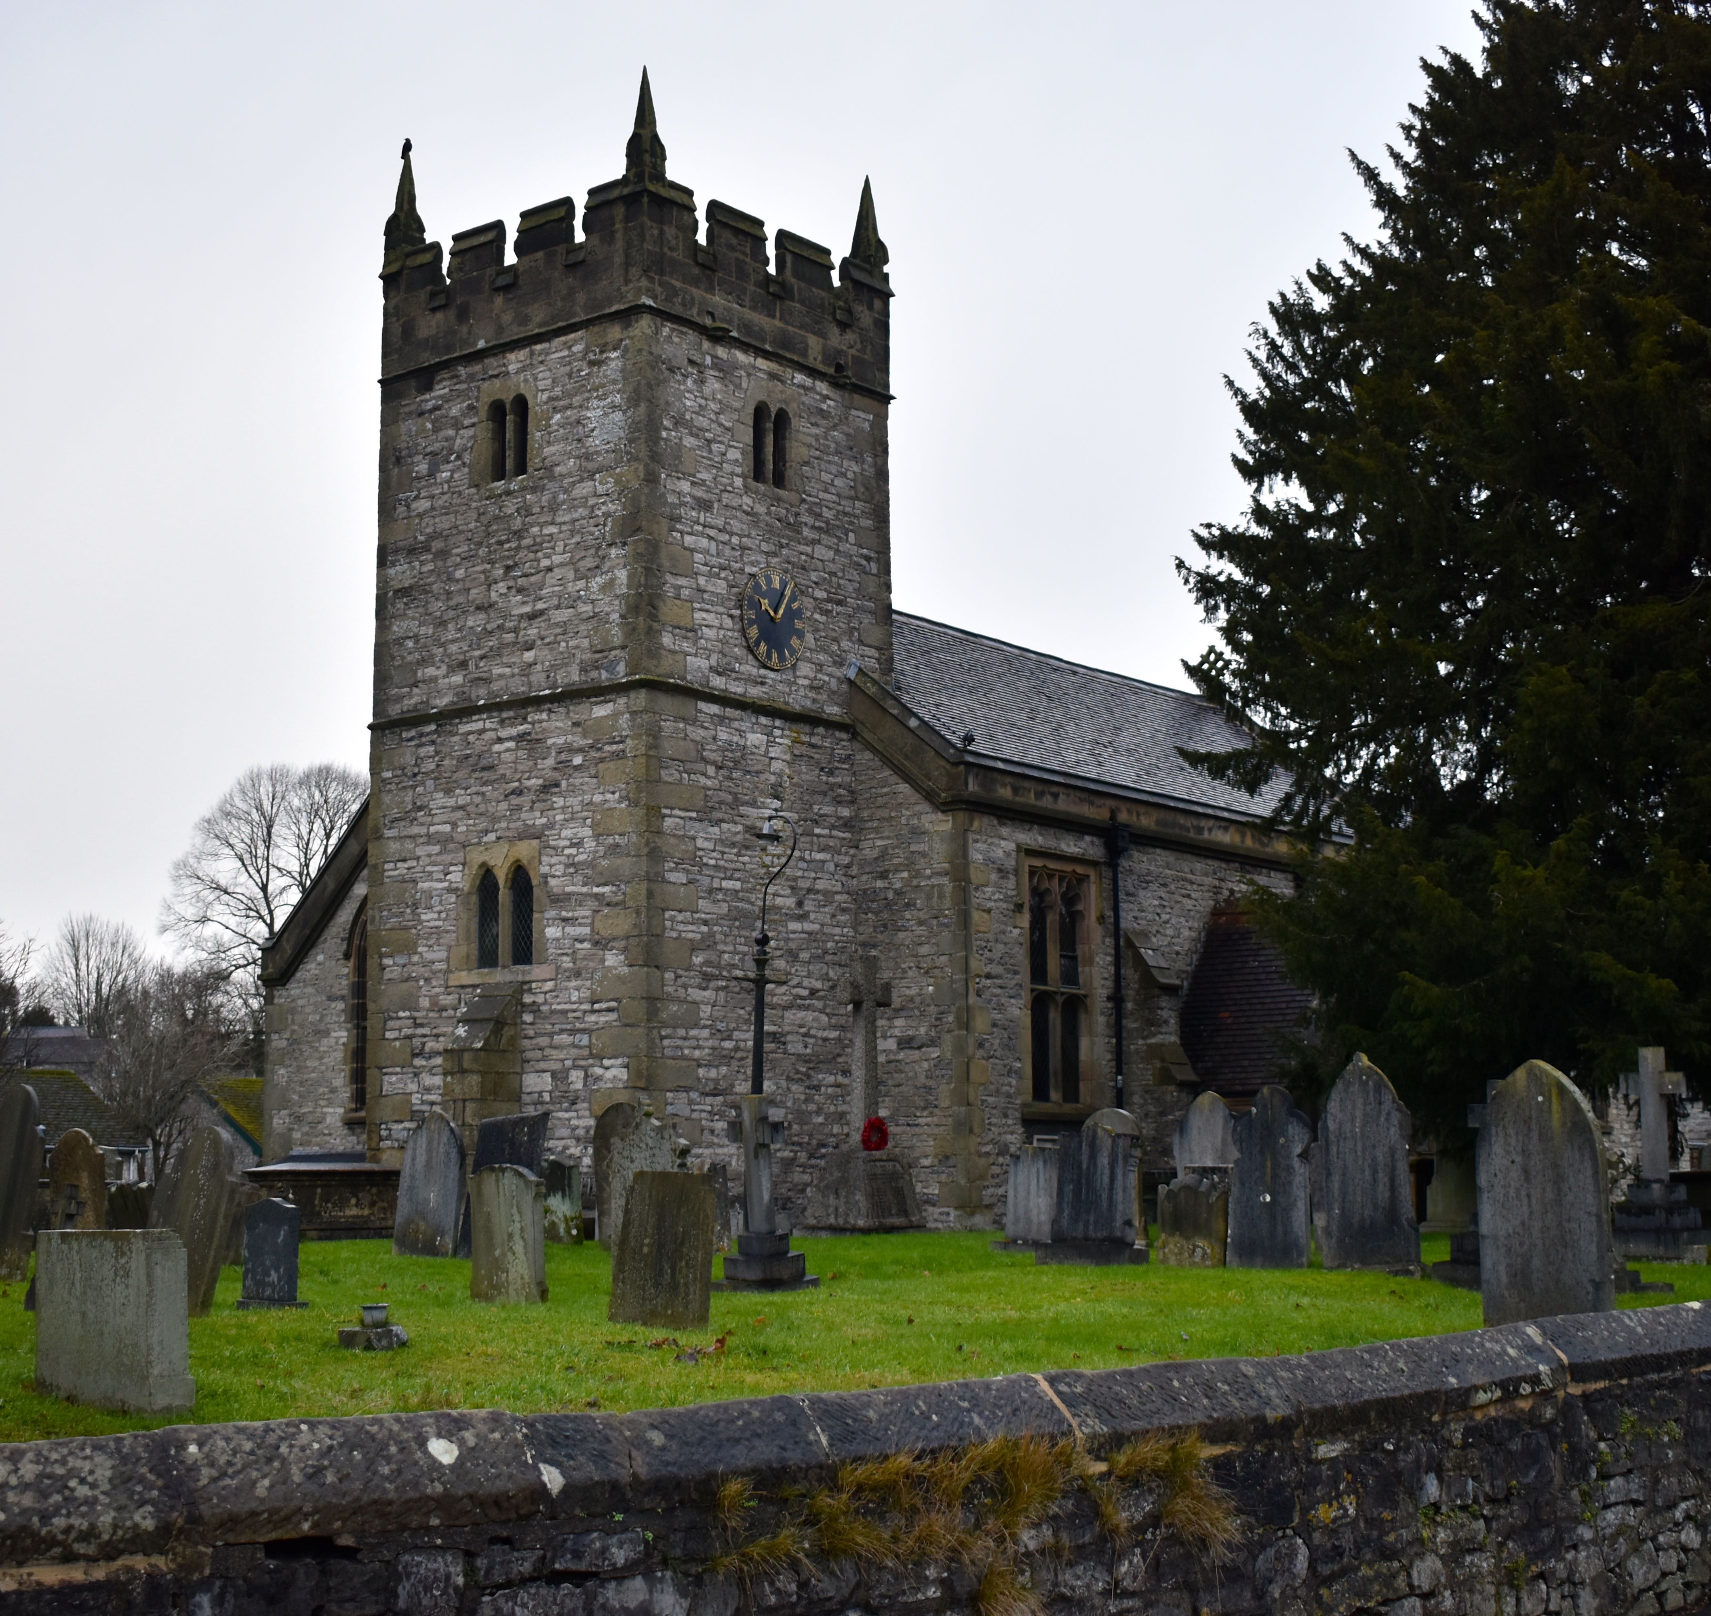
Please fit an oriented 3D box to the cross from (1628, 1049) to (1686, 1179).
[{"bbox_3d":[7.135,2.747,23.500,0.560,1.200,0.180,-7,-11,38],"label":"cross"}]

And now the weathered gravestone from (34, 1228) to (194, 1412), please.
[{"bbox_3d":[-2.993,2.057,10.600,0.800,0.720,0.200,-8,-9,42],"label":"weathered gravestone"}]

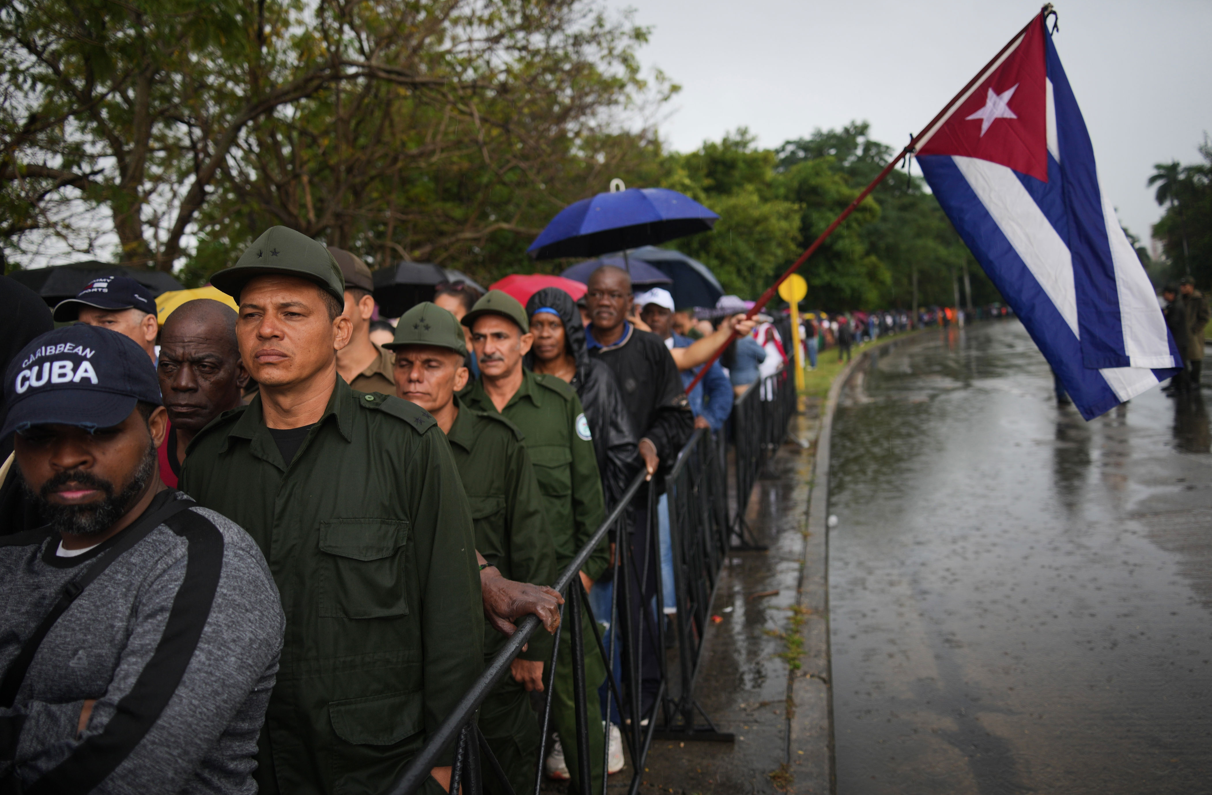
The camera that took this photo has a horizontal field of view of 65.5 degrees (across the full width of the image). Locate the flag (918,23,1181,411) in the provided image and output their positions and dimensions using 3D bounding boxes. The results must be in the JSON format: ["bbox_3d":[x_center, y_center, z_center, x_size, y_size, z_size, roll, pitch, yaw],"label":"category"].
[{"bbox_3d":[1.362,-0.557,2.900,0.760,1.250,0.360,-2,4,27],"label":"flag"}]

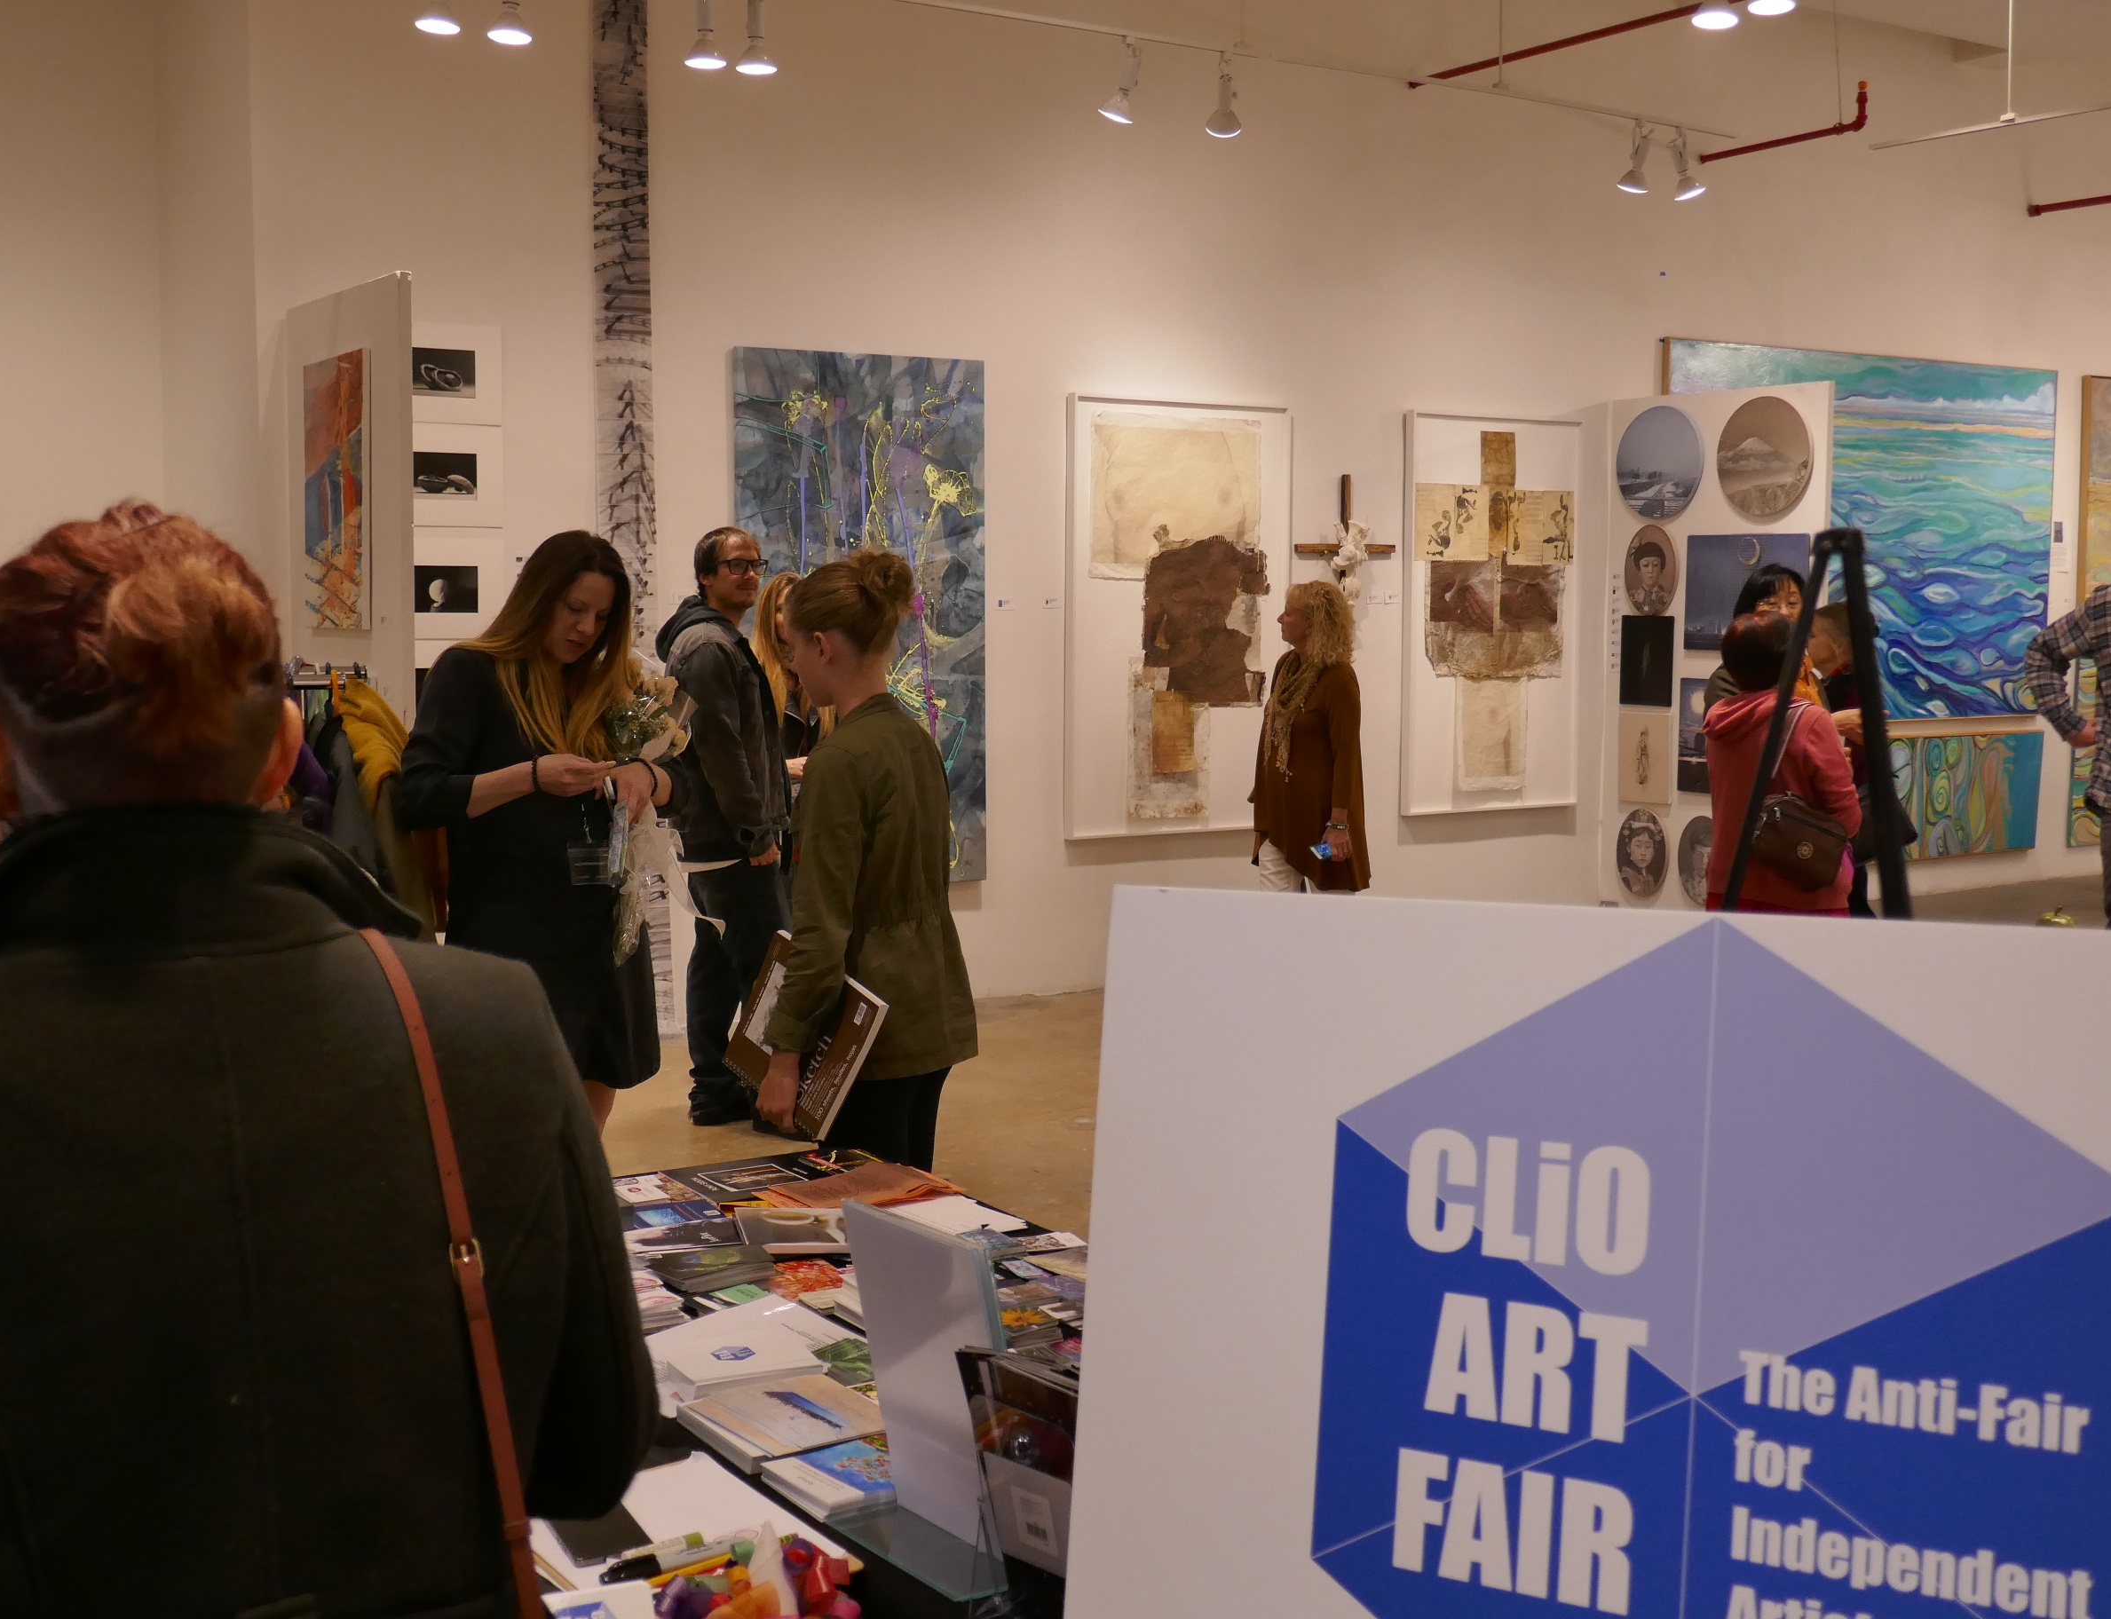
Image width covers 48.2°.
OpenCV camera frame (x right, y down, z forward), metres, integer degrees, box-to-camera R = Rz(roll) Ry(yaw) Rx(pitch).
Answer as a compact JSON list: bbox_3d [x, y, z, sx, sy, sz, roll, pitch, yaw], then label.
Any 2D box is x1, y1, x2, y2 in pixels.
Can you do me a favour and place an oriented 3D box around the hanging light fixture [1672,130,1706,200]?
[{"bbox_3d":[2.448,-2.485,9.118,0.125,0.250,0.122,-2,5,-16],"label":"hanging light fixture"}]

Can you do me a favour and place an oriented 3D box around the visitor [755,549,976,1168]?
[{"bbox_3d":[-0.324,0.358,4.130,0.360,1.609,0.450,3,6,32],"label":"visitor"}]

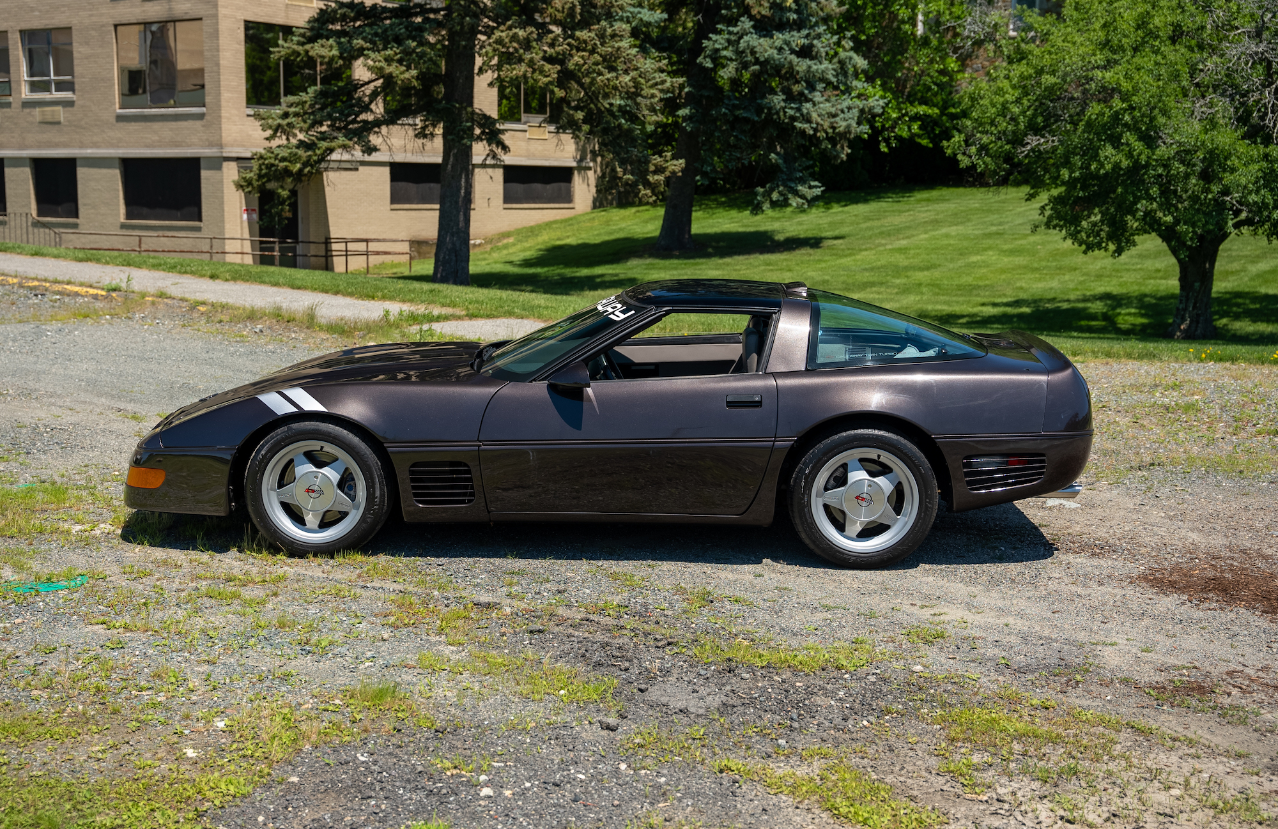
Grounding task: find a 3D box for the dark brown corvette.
[{"bbox_3d":[-0.147,-0.055,7.414,4.500,1.185,1.830,1,9,3],"label":"dark brown corvette"}]

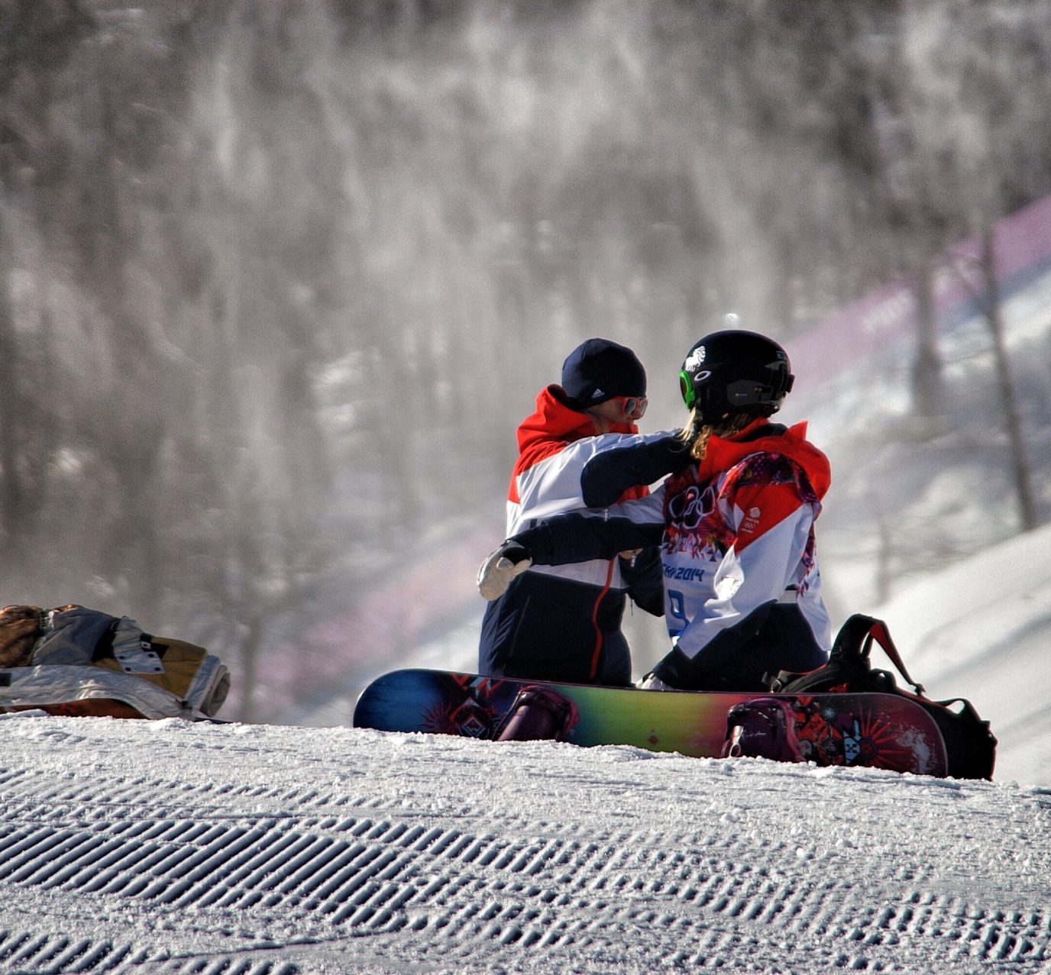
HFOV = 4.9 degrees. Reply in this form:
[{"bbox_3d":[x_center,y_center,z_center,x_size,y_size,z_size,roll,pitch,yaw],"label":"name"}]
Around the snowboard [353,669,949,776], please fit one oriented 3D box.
[{"bbox_3d":[0.303,0.601,29.500,1.490,0.285,0.150,3,-13,1],"label":"snowboard"}]

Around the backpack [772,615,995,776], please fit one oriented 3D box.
[{"bbox_3d":[0.875,0.524,29.850,0.560,0.430,0.330,6,0,0],"label":"backpack"}]

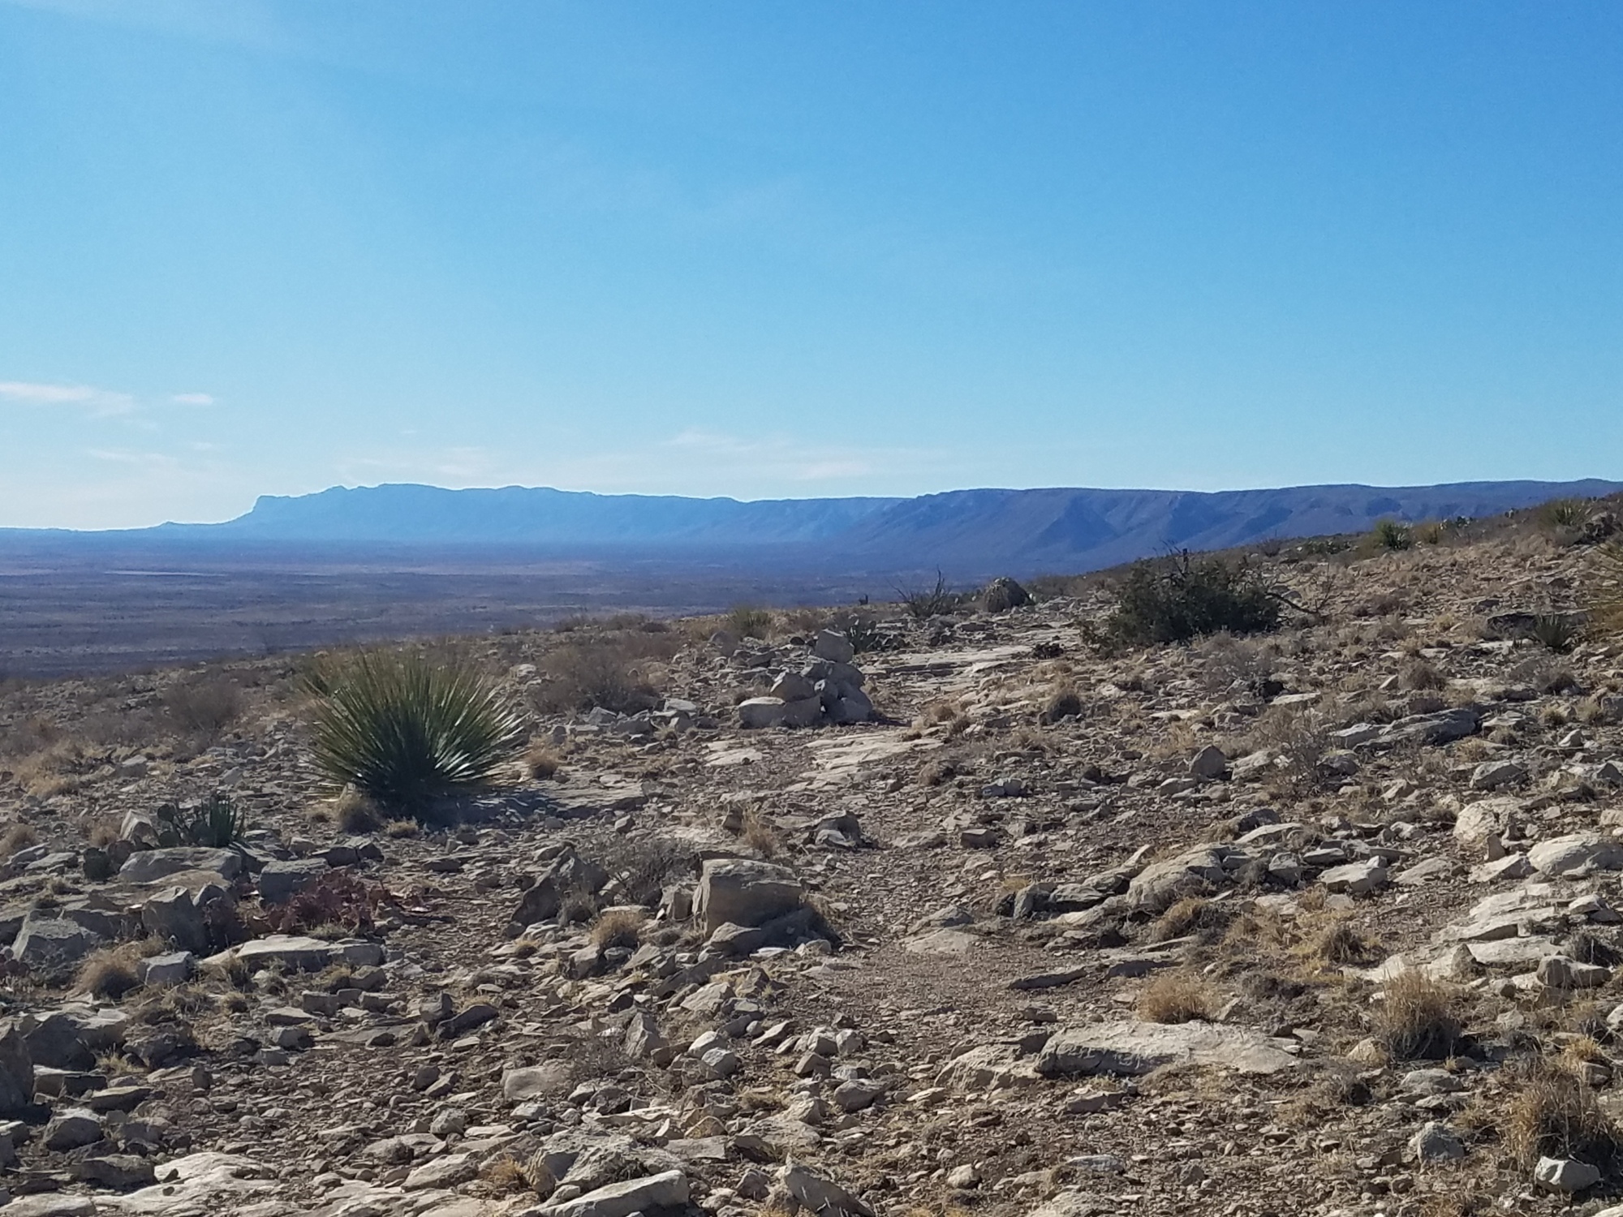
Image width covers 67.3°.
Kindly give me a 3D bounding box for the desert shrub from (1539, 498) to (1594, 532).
[{"bbox_3d":[18.582,-2.309,30.000,1.311,0.843,1.206,0,4,0],"label":"desert shrub"}]

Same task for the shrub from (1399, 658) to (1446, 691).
[{"bbox_3d":[5.870,0.634,11.720,0.463,0.282,0.426,0,4,0],"label":"shrub"}]

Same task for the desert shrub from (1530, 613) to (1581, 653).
[{"bbox_3d":[8.552,0.280,14.000,0.497,0.440,0.448,2,4,31],"label":"desert shrub"}]

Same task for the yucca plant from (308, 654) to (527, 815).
[{"bbox_3d":[-2.916,0.931,9.000,1.629,1.122,1.499,0,4,0],"label":"yucca plant"}]

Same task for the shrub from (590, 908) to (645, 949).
[{"bbox_3d":[-0.859,1.418,5.399,0.241,0.148,0.222,0,4,0],"label":"shrub"}]

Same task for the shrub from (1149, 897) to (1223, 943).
[{"bbox_3d":[1.536,1.272,5.000,0.288,0.149,0.260,1,4,17],"label":"shrub"}]

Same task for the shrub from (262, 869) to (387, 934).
[{"bbox_3d":[-2.432,1.469,6.089,0.627,0.264,0.439,0,4,0],"label":"shrub"}]

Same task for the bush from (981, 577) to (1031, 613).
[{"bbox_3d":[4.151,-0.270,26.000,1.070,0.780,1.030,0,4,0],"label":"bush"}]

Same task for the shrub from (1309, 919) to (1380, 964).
[{"bbox_3d":[2.011,1.252,4.600,0.237,0.140,0.213,2,4,24],"label":"shrub"}]

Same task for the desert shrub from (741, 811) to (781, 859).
[{"bbox_3d":[-0.286,1.277,6.880,0.222,0.249,0.204,0,4,0],"label":"desert shrub"}]

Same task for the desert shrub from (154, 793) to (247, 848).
[{"bbox_3d":[-4.357,1.504,8.700,0.591,0.357,0.414,-2,4,-27],"label":"desert shrub"}]

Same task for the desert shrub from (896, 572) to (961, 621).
[{"bbox_3d":[2.381,-0.276,24.500,1.319,0.928,1.055,0,4,6],"label":"desert shrub"}]

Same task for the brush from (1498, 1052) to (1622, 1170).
[{"bbox_3d":[1.906,1.273,3.100,0.255,0.234,0.230,2,5,32],"label":"brush"}]

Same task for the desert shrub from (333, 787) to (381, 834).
[{"bbox_3d":[-3.229,1.438,8.670,0.334,0.293,0.307,0,4,0],"label":"desert shrub"}]

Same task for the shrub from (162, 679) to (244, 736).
[{"bbox_3d":[-7.747,1.241,15.500,1.032,0.663,0.949,0,4,0],"label":"shrub"}]

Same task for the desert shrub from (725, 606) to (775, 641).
[{"bbox_3d":[-1.300,0.279,25.500,1.034,0.710,0.952,0,4,0],"label":"desert shrub"}]

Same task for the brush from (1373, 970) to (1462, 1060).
[{"bbox_3d":[1.863,1.244,3.750,0.241,0.244,0.217,2,4,27],"label":"brush"}]

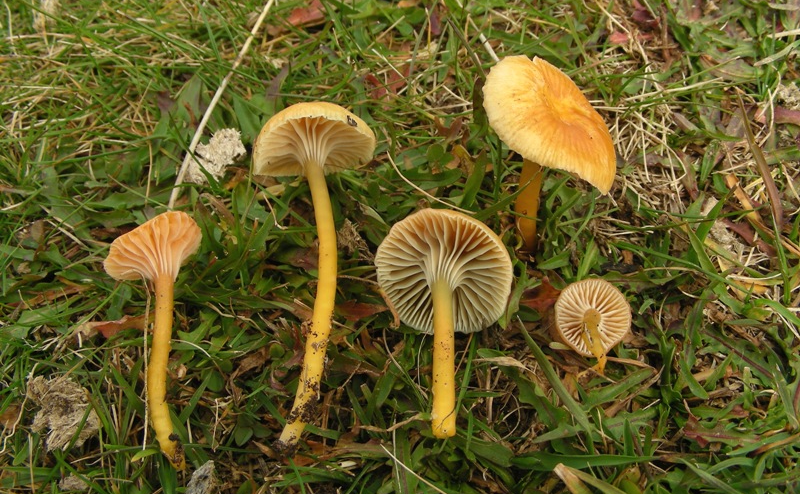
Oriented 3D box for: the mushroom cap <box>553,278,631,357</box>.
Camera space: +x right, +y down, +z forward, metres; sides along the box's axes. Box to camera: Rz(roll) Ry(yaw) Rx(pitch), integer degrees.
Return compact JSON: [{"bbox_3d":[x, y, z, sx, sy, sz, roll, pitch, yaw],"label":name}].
[{"bbox_3d":[0.056,0.020,0.258,0.023,0.010,0.023,0,94,12],"label":"mushroom cap"}]

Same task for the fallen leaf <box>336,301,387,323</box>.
[{"bbox_3d":[-0.012,0.020,0.266,0.017,0.005,0.009,-4,54,-3],"label":"fallen leaf"}]

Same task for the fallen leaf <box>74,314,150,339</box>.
[{"bbox_3d":[-0.086,0.024,0.264,0.022,0.006,0.010,-4,54,-3],"label":"fallen leaf"}]

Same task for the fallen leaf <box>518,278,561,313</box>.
[{"bbox_3d":[0.043,0.015,0.270,0.015,0.006,0.014,4,54,3],"label":"fallen leaf"}]

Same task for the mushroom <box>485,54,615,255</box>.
[{"bbox_3d":[0.046,-0.028,0.270,0.041,0.061,0.041,0,54,0],"label":"mushroom"}]

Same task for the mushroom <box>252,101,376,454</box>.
[{"bbox_3d":[-0.027,0.005,0.262,0.040,0.038,0.109,2,67,0],"label":"mushroom"}]

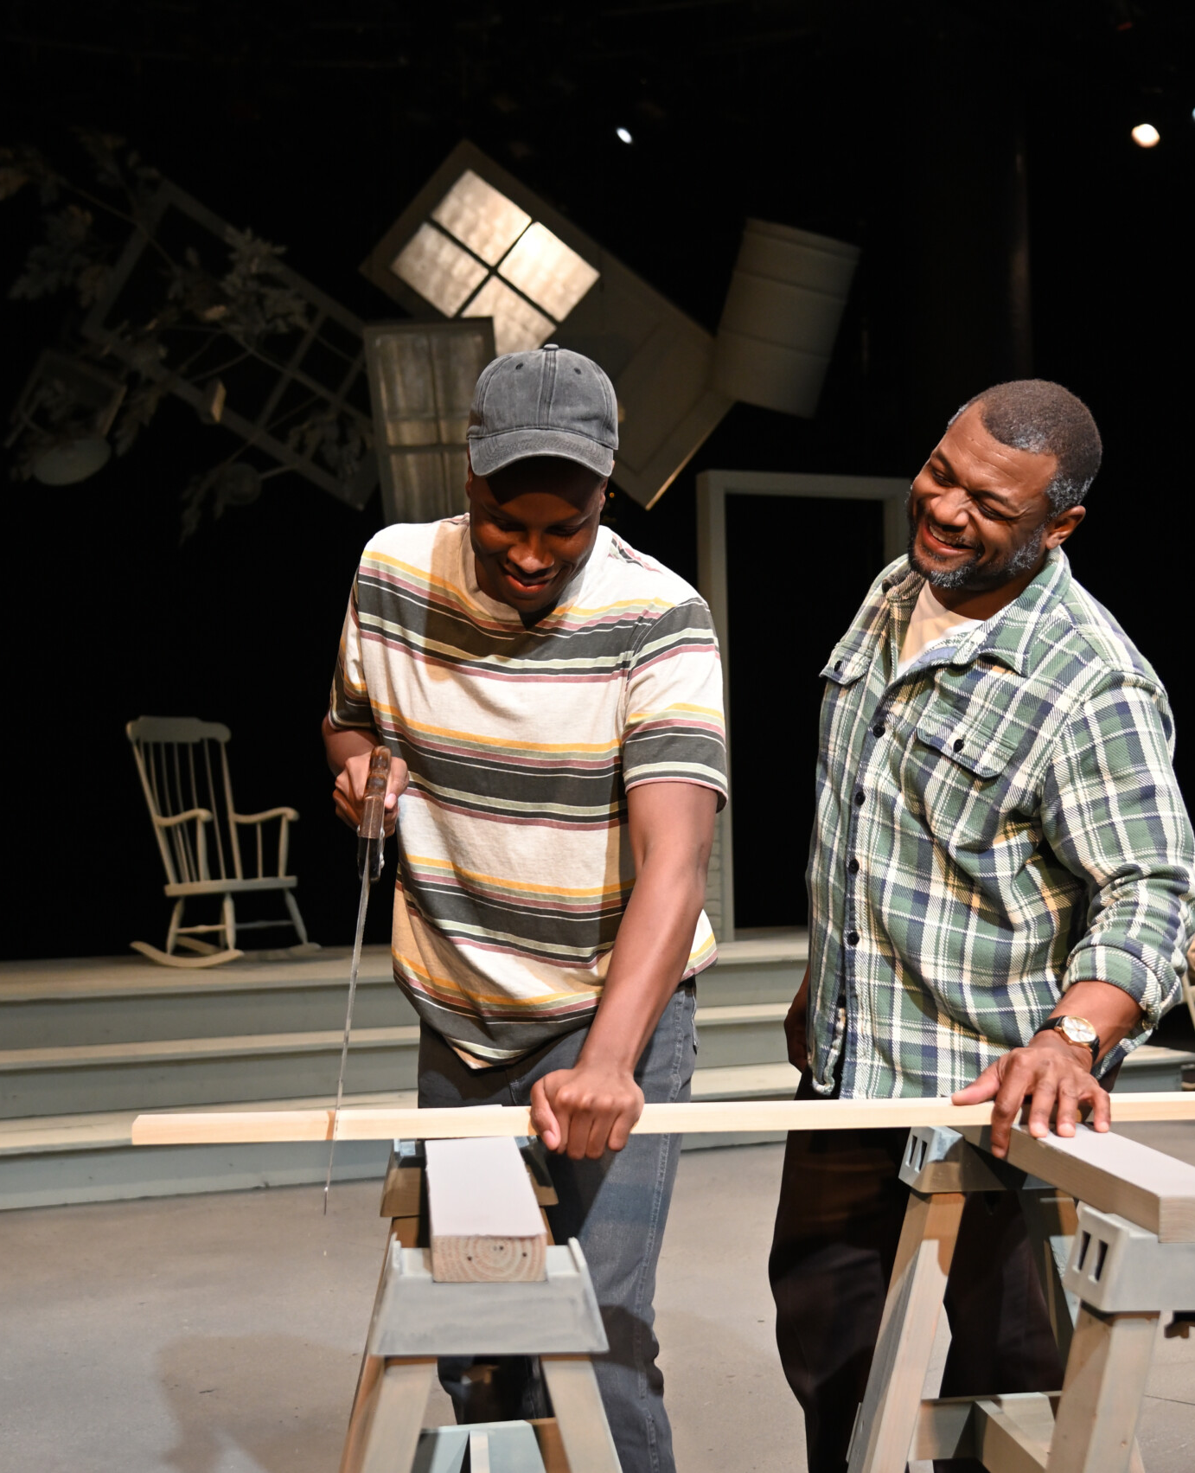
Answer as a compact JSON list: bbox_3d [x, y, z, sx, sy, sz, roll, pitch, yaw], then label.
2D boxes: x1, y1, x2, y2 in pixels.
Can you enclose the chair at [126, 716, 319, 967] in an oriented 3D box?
[{"bbox_3d":[-1.692,0.467,8.765,0.804,1.100,0.650,-3,-3,34],"label":"chair"}]

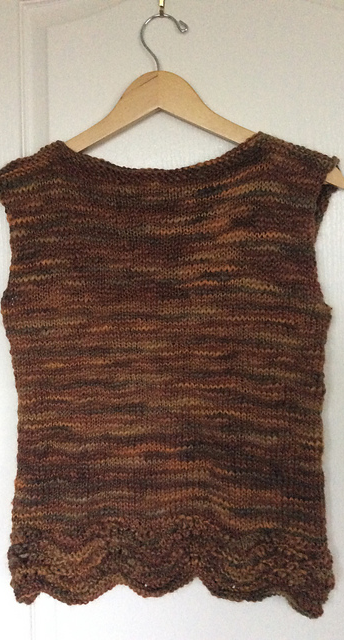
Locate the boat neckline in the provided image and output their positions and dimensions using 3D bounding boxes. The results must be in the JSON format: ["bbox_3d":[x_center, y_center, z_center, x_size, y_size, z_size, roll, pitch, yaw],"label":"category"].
[{"bbox_3d":[-0.014,-0.202,0.722,0.258,0.055,0.040,1,5,3],"label":"boat neckline"}]

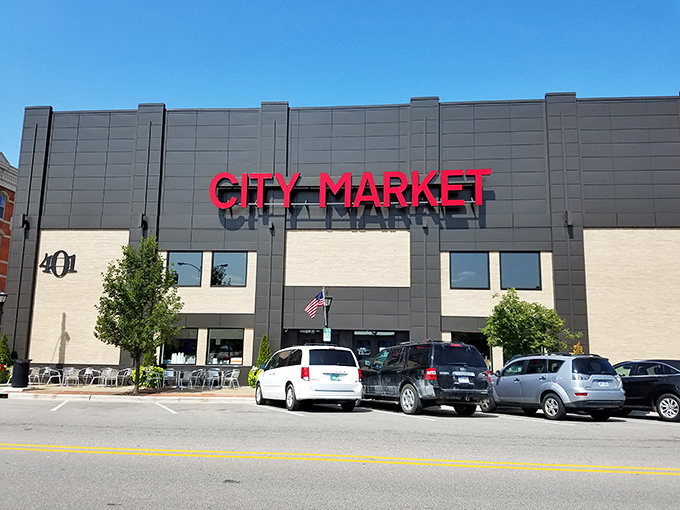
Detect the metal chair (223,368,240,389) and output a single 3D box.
[{"bbox_3d":[-4.237,4.860,20.000,0.570,0.760,0.560,-5,-11,32],"label":"metal chair"}]

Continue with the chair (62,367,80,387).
[{"bbox_3d":[-10.666,4.889,20.347,0.560,0.760,0.570,4,-10,-15],"label":"chair"}]

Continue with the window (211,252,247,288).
[{"bbox_3d":[-4.778,0.625,22.101,1.562,1.551,0.120,0,-10,5],"label":"window"}]

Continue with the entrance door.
[{"bbox_3d":[1.646,4.492,21.889,2.100,2.400,0.150,0,-8,5],"label":"entrance door"}]

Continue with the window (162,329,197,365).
[{"bbox_3d":[-6.841,3.906,21.713,1.556,1.517,0.120,0,-10,5],"label":"window"}]

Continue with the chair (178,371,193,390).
[{"bbox_3d":[-6.041,4.939,20.100,0.560,0.750,0.580,3,-8,-13],"label":"chair"}]

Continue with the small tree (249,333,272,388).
[{"bbox_3d":[-3.047,4.269,20.657,1.200,2.083,1.150,0,-8,5],"label":"small tree"}]

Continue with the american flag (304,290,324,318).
[{"bbox_3d":[-0.933,1.858,19.010,0.772,1.030,0.300,0,-8,5],"label":"american flag"}]

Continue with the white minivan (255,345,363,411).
[{"bbox_3d":[-1.235,3.933,16.431,2.000,1.790,5.150,7,-13,-25],"label":"white minivan"}]

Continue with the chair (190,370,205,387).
[{"bbox_3d":[-5.652,4.925,20.400,0.580,0.750,0.560,2,-8,-7],"label":"chair"}]

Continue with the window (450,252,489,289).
[{"bbox_3d":[5.408,0.659,21.213,1.601,1.583,0.120,0,-10,5],"label":"window"}]

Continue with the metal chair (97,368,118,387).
[{"bbox_3d":[-9.434,5.026,20.903,0.560,0.790,0.580,3,-8,-13],"label":"metal chair"}]

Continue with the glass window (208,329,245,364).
[{"bbox_3d":[-4.874,3.923,21.798,1.610,1.520,0.120,0,-8,5],"label":"glass window"}]

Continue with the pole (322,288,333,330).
[{"bbox_3d":[-0.479,3.086,18.452,0.400,3.616,0.400,0,-10,5],"label":"pole"}]

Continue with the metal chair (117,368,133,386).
[{"bbox_3d":[-8.632,4.941,20.600,0.580,0.750,0.560,2,-8,-7],"label":"metal chair"}]

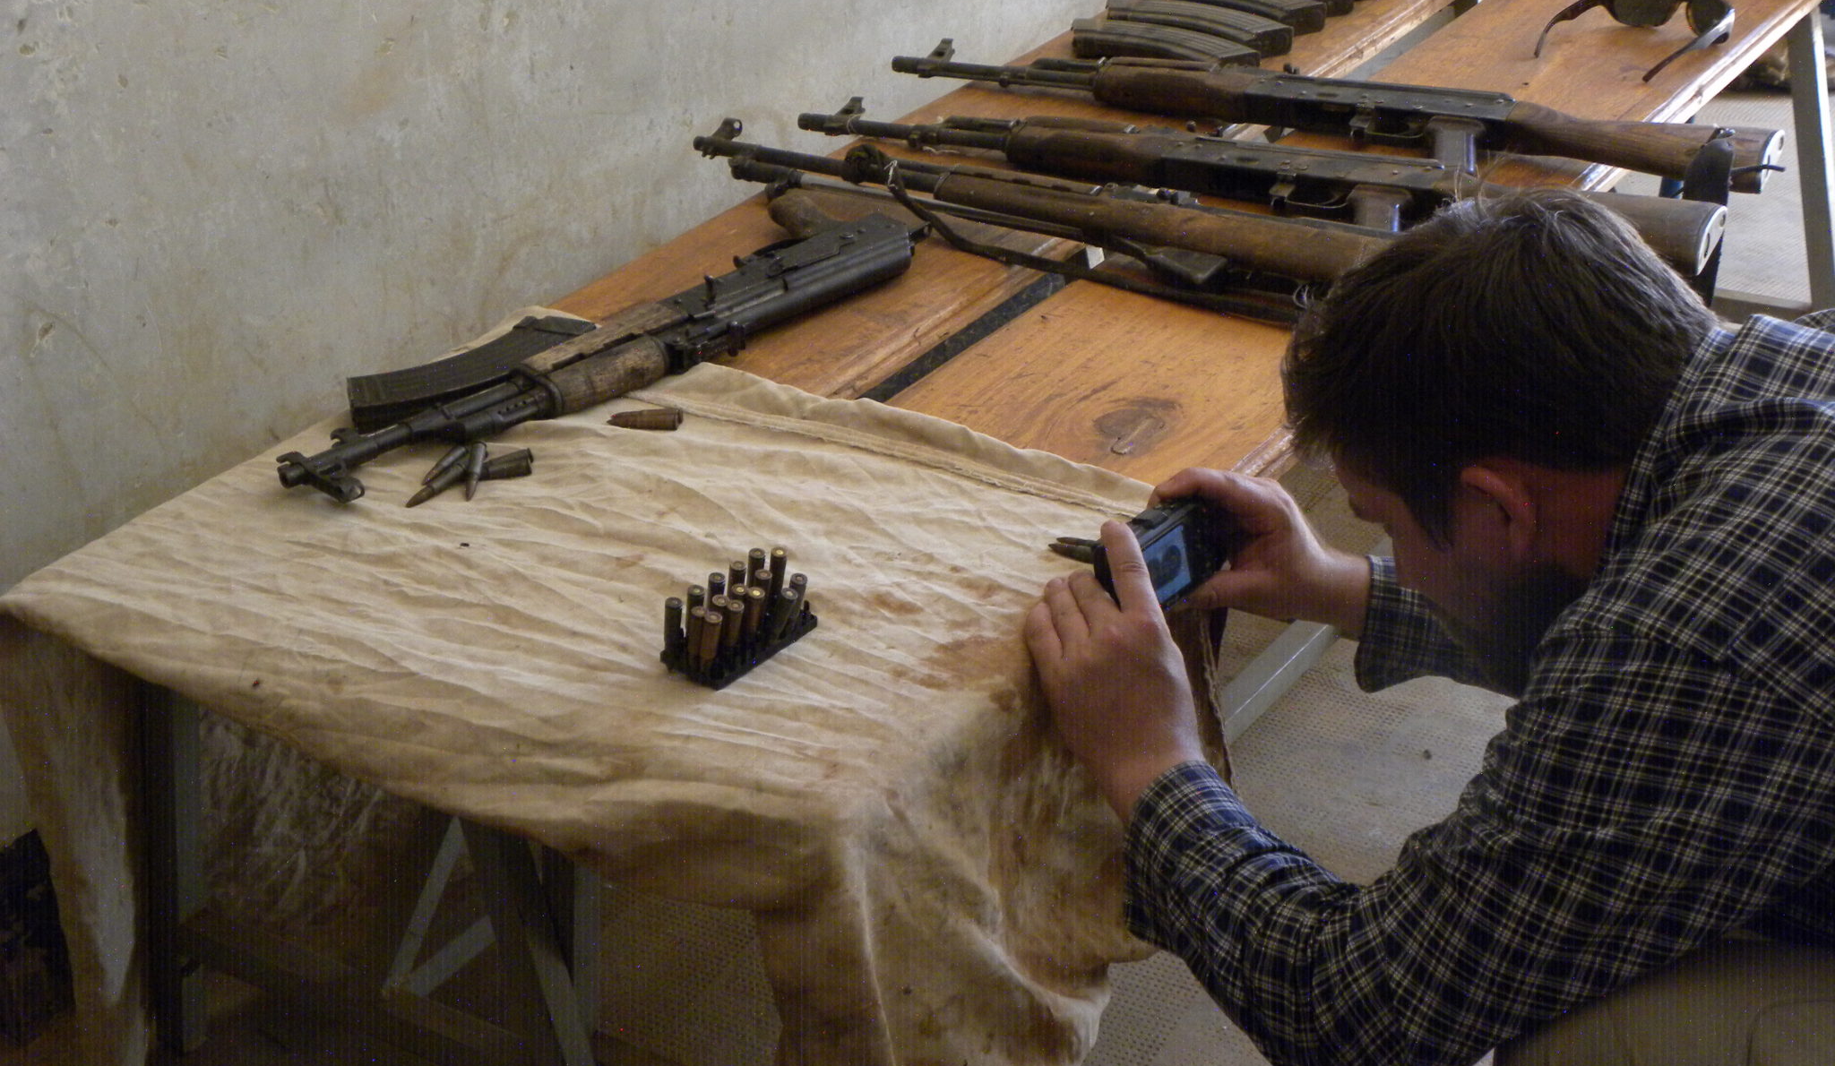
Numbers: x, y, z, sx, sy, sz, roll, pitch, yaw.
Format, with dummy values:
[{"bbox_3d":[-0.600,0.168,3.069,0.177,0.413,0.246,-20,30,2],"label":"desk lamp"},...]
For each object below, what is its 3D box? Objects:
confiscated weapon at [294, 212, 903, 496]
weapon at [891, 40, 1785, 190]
[{"bbox_3d":[-0.257,-0.172,2.248,0.655,0.068,0.210,-24,39,-36],"label":"confiscated weapon"},{"bbox_3d":[0.375,-0.403,2.652,0.872,0.068,0.207,7,32,17],"label":"weapon"}]

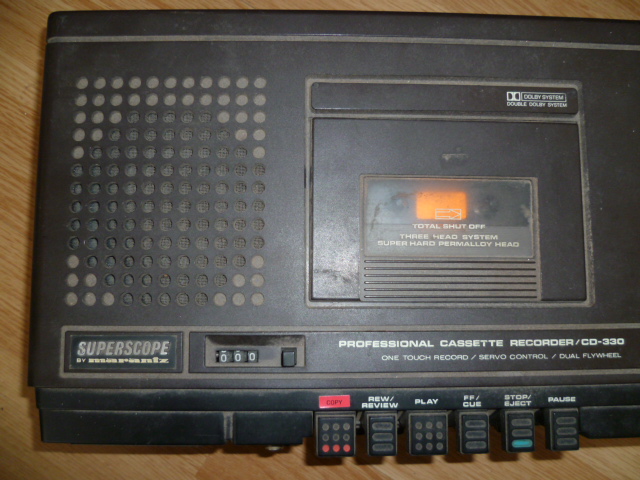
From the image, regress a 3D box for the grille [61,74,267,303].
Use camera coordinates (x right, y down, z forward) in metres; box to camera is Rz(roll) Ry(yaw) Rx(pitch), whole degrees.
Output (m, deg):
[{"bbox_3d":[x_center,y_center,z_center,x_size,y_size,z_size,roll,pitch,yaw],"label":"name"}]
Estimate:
[{"bbox_3d":[-0.066,-0.022,0.227,0.087,0.005,0.102,0,85,-1],"label":"grille"}]

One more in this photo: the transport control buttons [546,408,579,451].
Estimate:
[{"bbox_3d":[0.107,0.083,0.230,0.014,0.008,0.018,0,85,-1],"label":"transport control buttons"}]

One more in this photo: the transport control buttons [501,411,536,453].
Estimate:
[{"bbox_3d":[0.087,0.084,0.230,0.014,0.008,0.018,0,85,-1],"label":"transport control buttons"}]

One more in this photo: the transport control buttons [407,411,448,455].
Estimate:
[{"bbox_3d":[0.047,0.084,0.229,0.018,0.008,0.018,0,85,-1],"label":"transport control buttons"}]

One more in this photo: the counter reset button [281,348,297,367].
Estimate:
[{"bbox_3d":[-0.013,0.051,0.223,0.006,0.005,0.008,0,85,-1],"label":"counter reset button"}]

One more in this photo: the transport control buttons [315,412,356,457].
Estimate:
[{"bbox_3d":[0.007,0.085,0.228,0.018,0.008,0.019,0,85,-1],"label":"transport control buttons"}]

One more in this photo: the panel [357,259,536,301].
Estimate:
[{"bbox_3d":[0.057,0.018,0.223,0.078,0.003,0.018,0,85,-1],"label":"panel"}]

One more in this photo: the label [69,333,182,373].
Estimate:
[{"bbox_3d":[-0.082,0.048,0.219,0.049,0.002,0.017,0,85,-1],"label":"label"}]

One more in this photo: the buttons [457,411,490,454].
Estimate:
[{"bbox_3d":[0.067,0.084,0.229,0.014,0.008,0.019,0,85,-1],"label":"buttons"}]

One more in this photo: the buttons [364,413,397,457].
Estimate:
[{"bbox_3d":[0.027,0.085,0.228,0.013,0.008,0.019,0,85,-1],"label":"buttons"}]

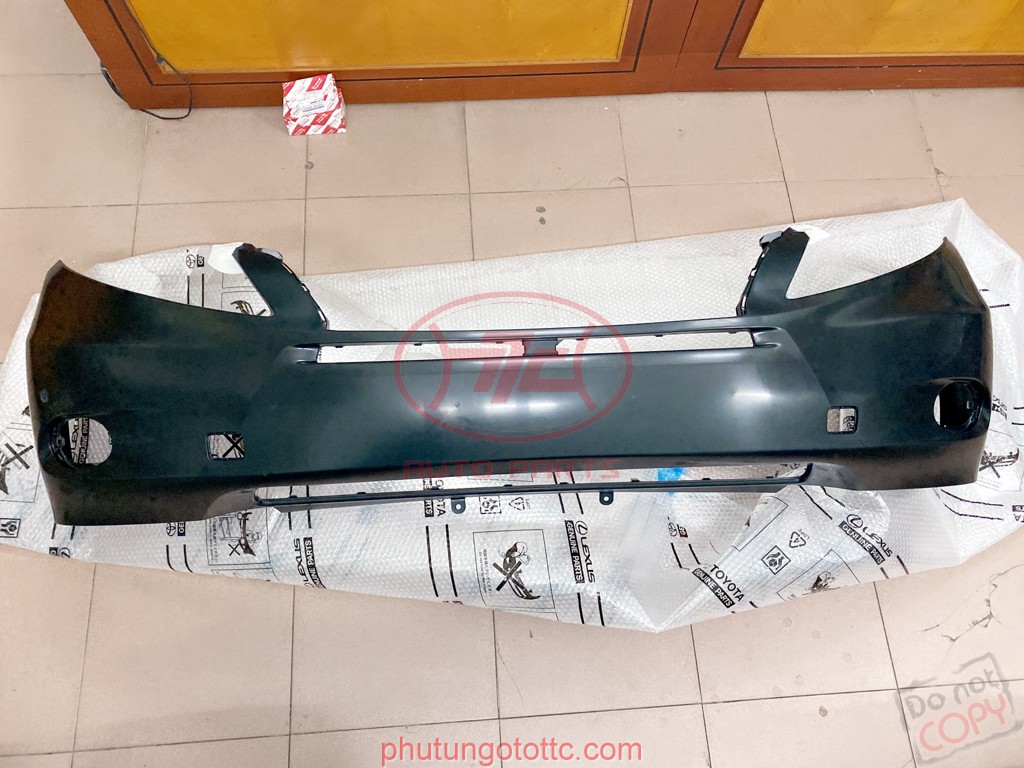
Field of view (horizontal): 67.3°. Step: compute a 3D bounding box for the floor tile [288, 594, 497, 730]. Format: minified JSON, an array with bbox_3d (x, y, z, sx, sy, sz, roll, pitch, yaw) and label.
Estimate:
[{"bbox_3d":[-0.237,0.474,1.552,0.400,0.010,0.400,-3,70,-3],"label":"floor tile"}]

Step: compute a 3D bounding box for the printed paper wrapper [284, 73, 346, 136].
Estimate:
[{"bbox_3d":[-0.491,-0.693,1.914,0.143,0.107,0.094,-3,70,-3],"label":"printed paper wrapper"}]

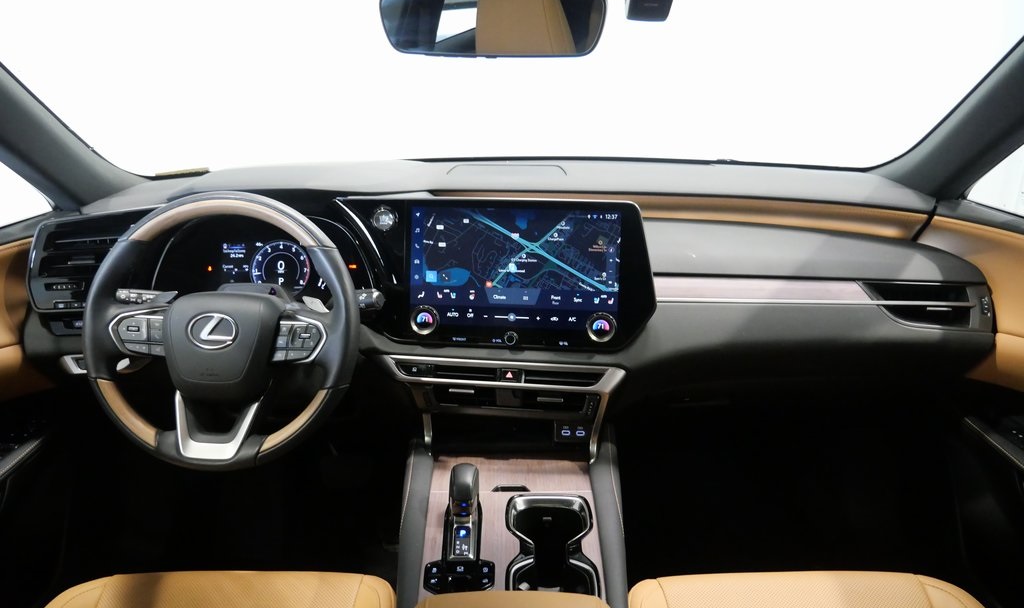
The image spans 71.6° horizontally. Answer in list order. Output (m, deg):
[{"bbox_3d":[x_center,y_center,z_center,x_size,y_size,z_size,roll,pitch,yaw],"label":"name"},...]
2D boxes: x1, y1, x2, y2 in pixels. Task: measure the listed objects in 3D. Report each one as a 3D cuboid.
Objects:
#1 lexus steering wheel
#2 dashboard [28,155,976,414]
[{"bbox_3d":[-0.387,0.033,0.945,0.365,0.365,0.110,2,-3,0],"label":"lexus steering wheel"},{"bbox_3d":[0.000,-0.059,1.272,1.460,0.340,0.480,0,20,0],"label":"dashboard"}]

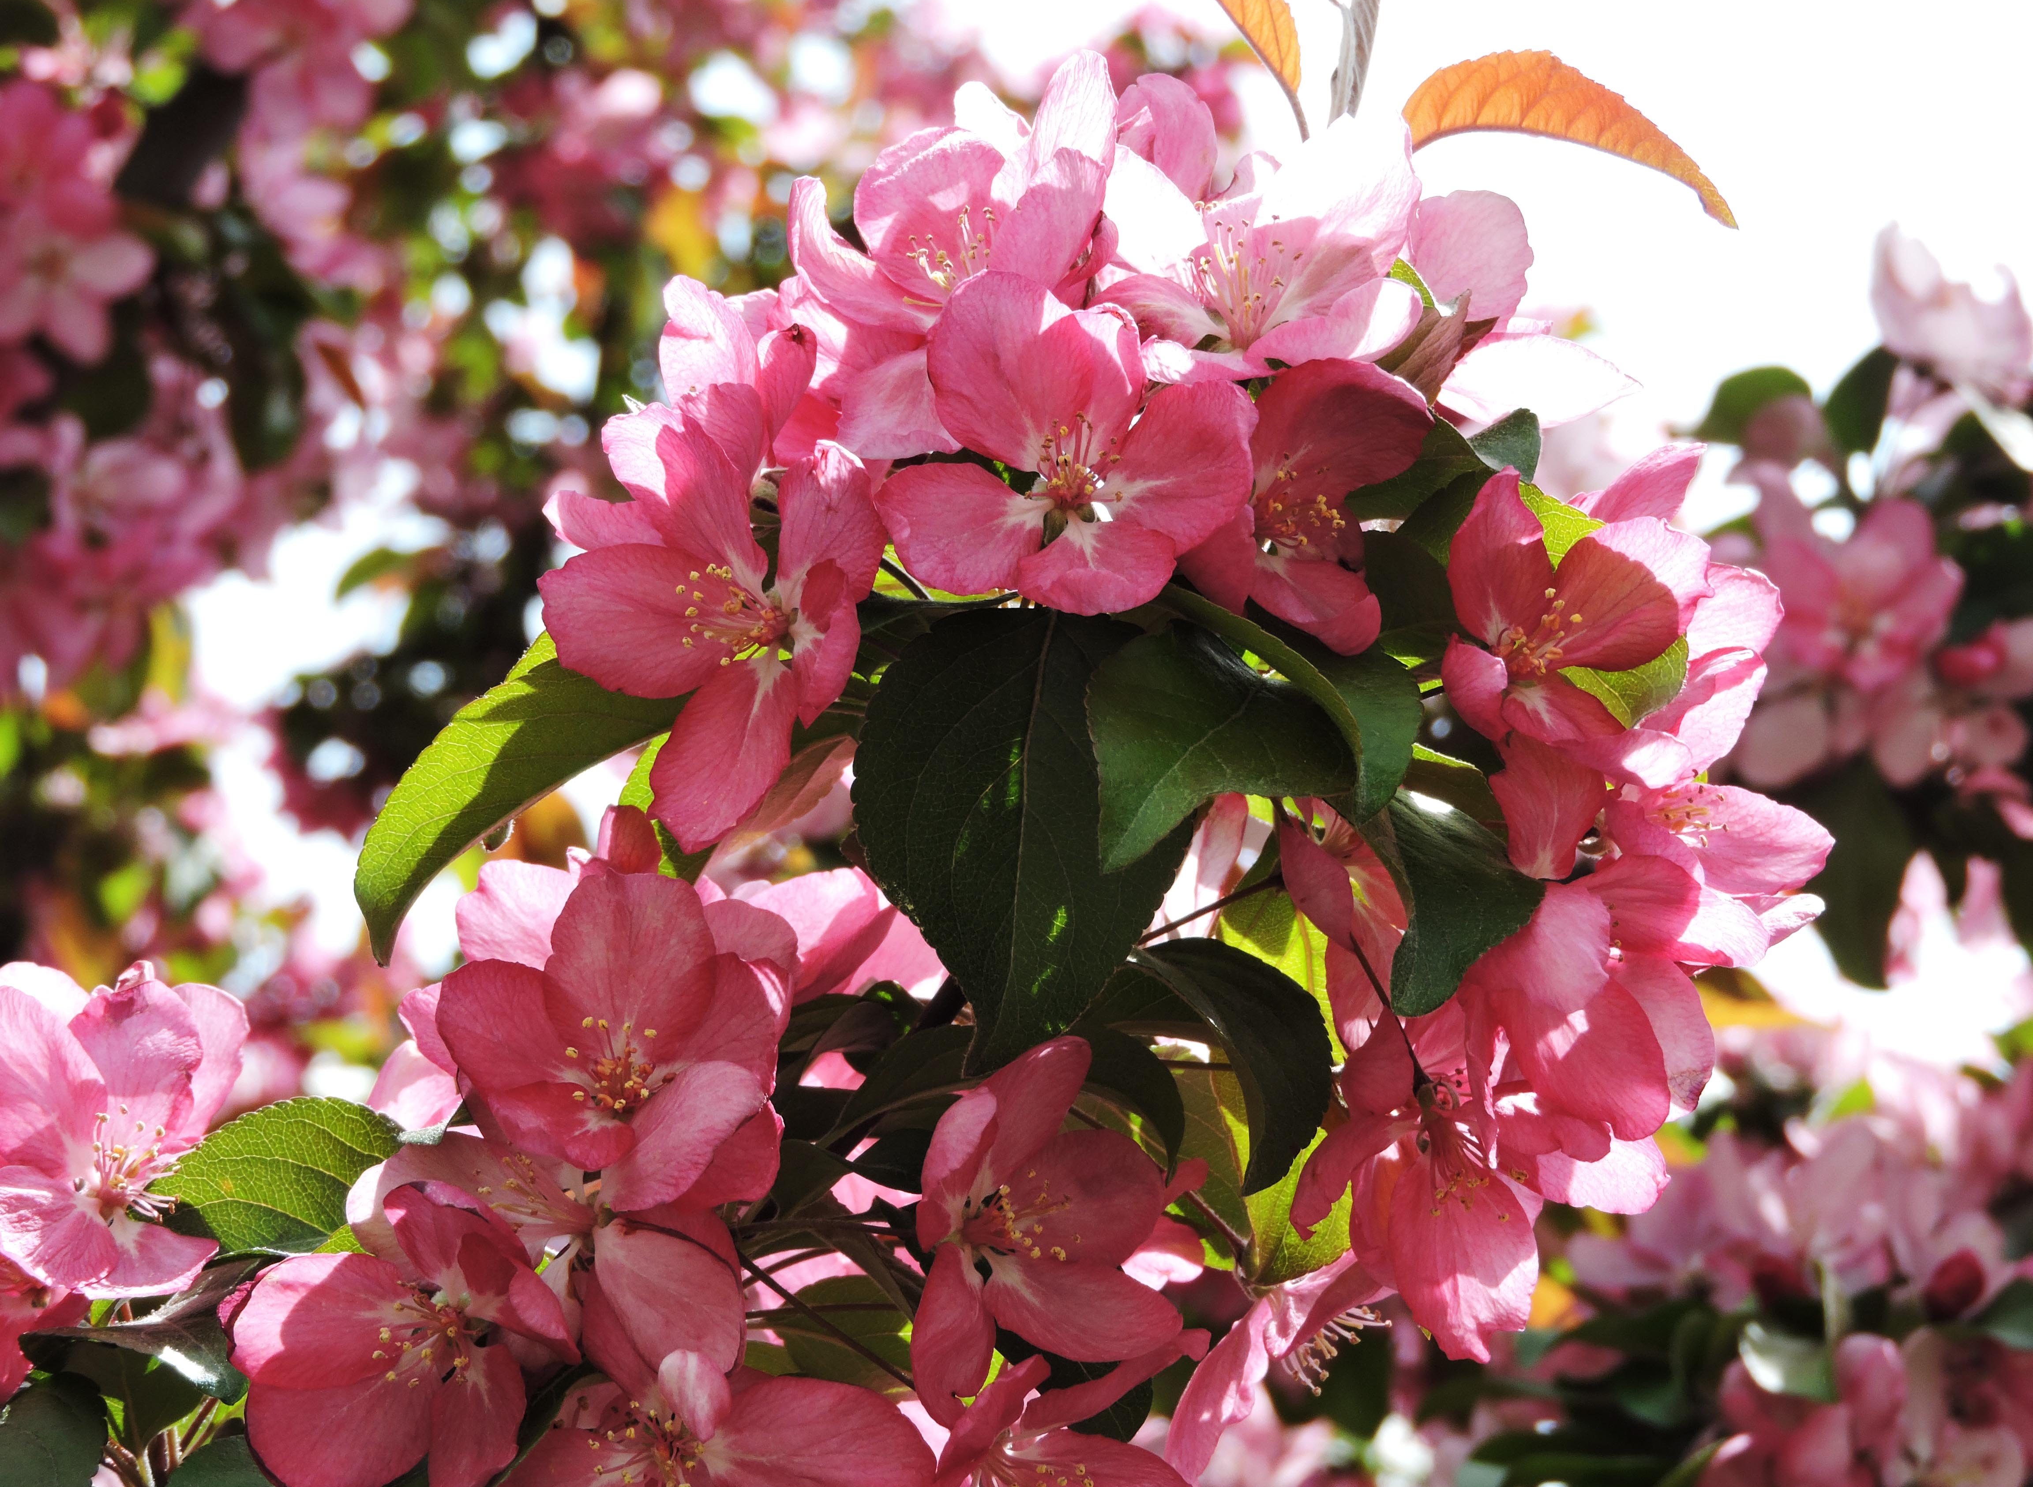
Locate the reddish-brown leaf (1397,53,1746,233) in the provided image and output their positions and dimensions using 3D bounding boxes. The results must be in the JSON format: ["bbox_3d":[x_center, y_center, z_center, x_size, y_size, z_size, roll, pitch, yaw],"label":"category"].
[{"bbox_3d":[0.071,-0.077,0.950,0.043,0.019,0.016,14,-6,-7],"label":"reddish-brown leaf"}]

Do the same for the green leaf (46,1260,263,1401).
[{"bbox_3d":[-0.102,0.069,0.865,0.026,0.017,0.016,1,-18,-6],"label":"green leaf"}]

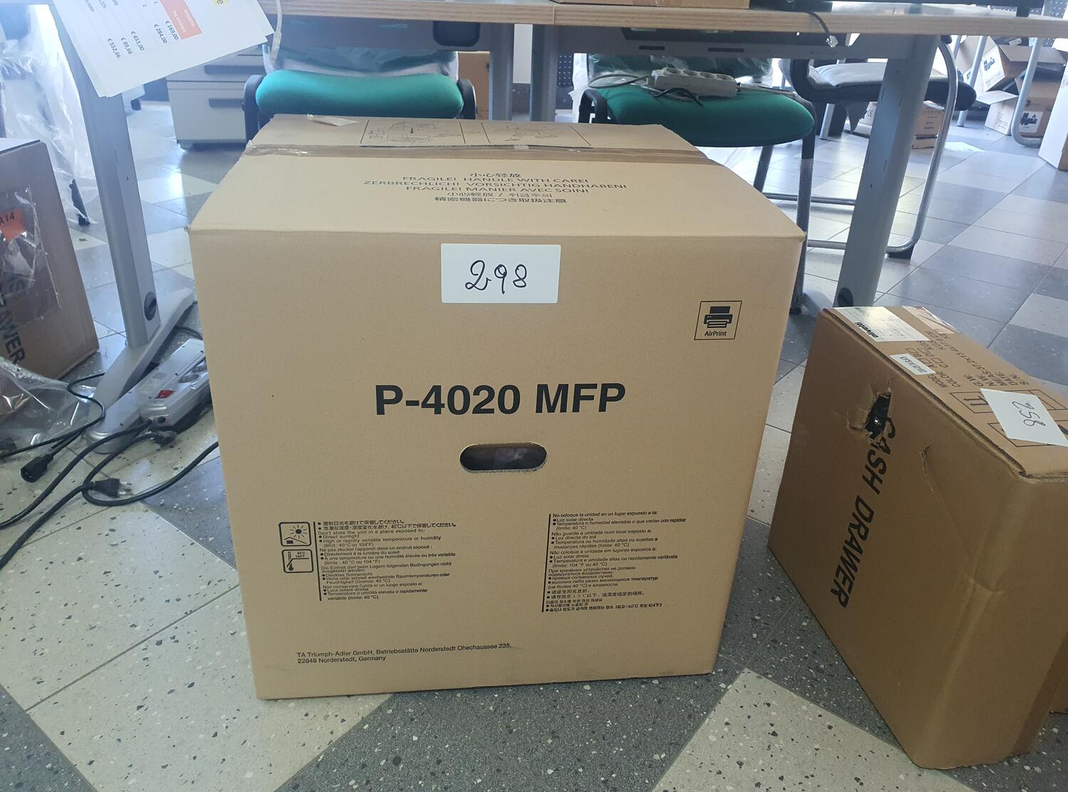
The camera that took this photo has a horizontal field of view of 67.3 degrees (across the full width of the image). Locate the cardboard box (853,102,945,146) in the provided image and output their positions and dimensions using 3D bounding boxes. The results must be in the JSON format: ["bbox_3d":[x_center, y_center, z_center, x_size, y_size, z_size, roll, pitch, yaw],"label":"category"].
[{"bbox_3d":[1.906,-1.459,4.183,0.190,0.235,0.430,-10,31,-21],"label":"cardboard box"}]

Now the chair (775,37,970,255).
[{"bbox_3d":[0.991,-0.943,2.516,0.620,0.860,0.580,6,29,7],"label":"chair"}]

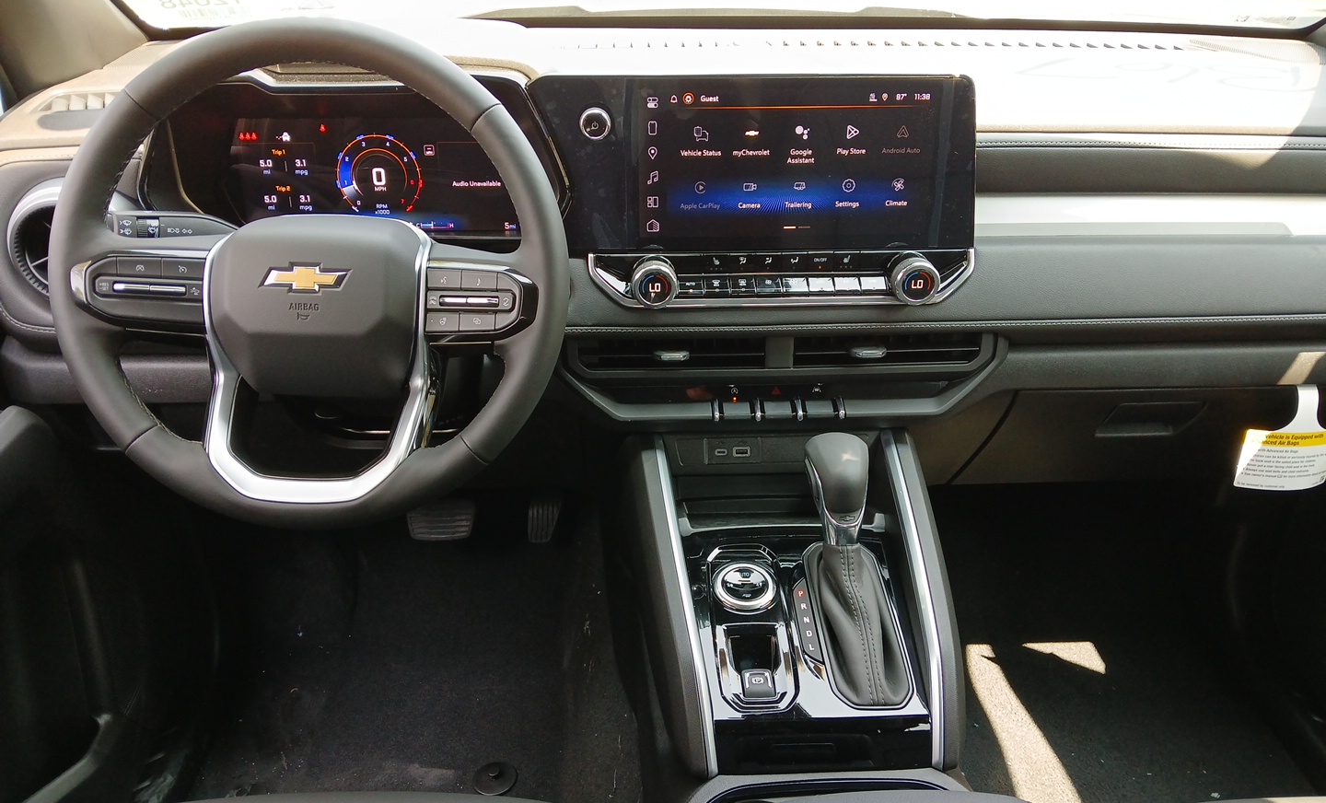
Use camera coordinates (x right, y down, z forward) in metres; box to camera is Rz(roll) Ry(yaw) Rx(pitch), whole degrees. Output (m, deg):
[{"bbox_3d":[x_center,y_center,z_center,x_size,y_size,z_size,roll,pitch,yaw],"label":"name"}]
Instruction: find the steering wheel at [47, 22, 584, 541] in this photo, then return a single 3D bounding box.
[{"bbox_3d":[-0.257,-0.093,0.746,0.374,0.374,0.090,-1,2,-4],"label":"steering wheel"}]

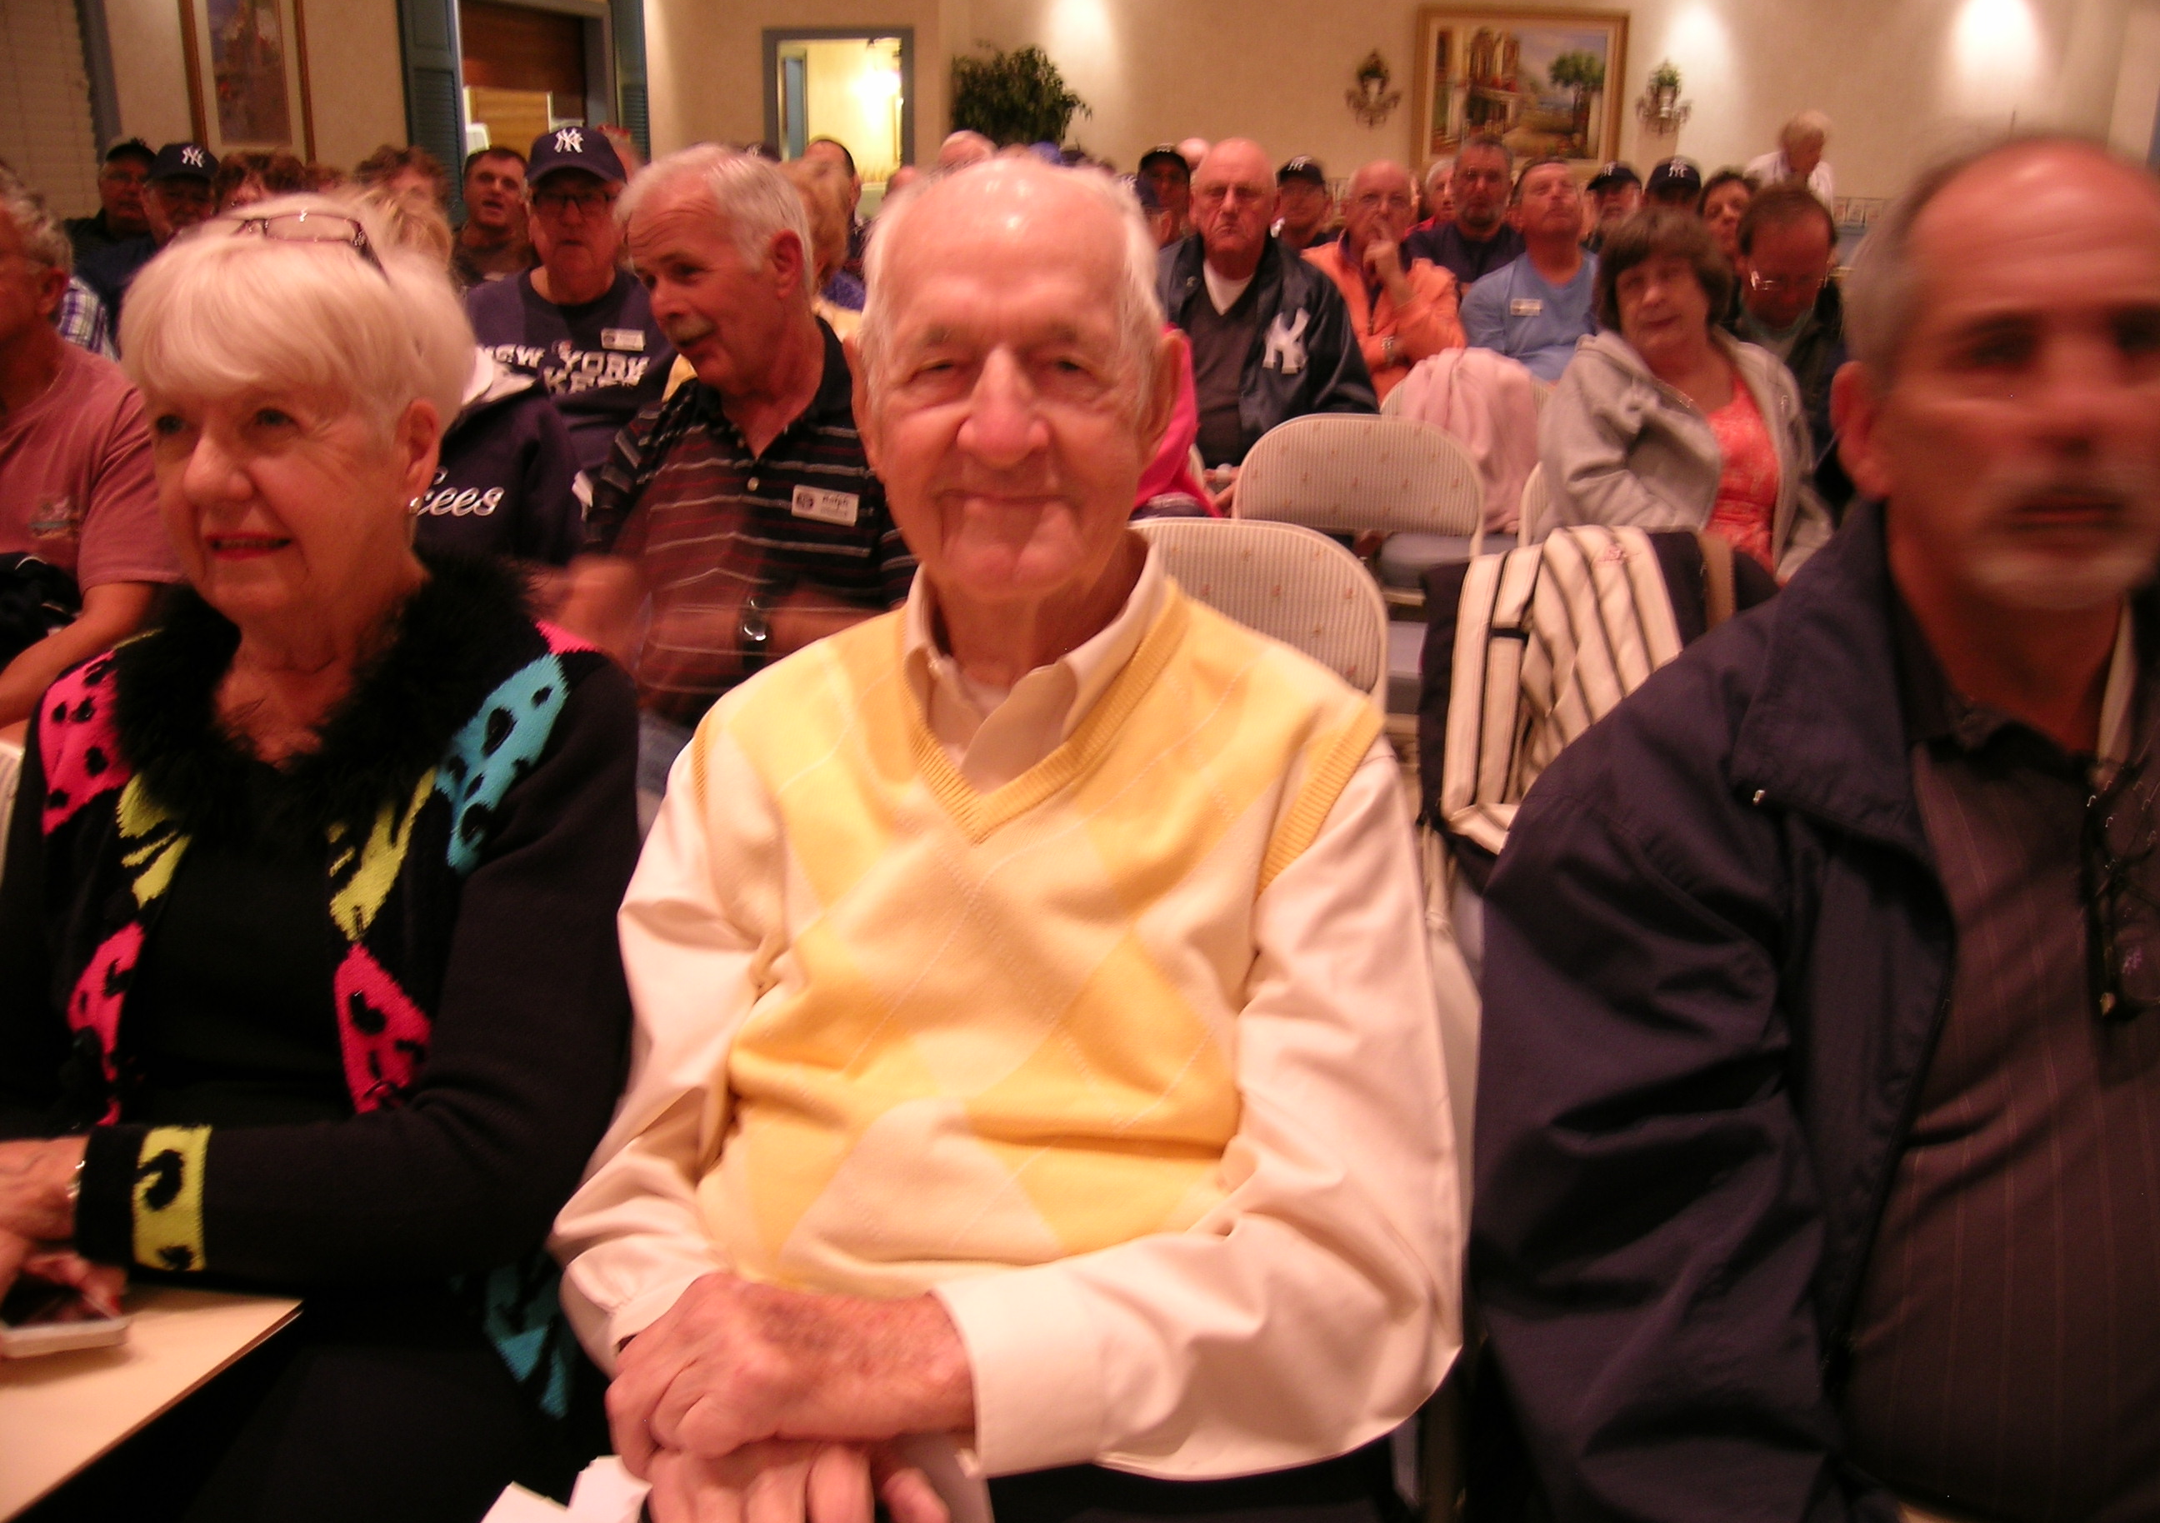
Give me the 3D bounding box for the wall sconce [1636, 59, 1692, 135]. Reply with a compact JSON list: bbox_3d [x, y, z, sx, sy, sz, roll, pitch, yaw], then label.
[{"bbox_3d":[3.007,-3.405,8.952,0.290,0.390,0.160,3,18,8],"label":"wall sconce"}]

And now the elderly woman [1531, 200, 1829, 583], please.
[{"bbox_3d":[1.015,-0.313,2.932,0.560,1.170,0.750,-5,18,-17],"label":"elderly woman"}]

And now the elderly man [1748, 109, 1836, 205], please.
[{"bbox_3d":[2.752,-1.769,6.986,0.480,1.580,0.420,-11,21,-33],"label":"elderly man"}]

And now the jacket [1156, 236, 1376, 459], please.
[{"bbox_3d":[0.353,-0.794,3.656,0.560,0.600,0.400,2,17,3],"label":"jacket"}]

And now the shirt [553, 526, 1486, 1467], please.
[{"bbox_3d":[-0.052,0.145,1.157,0.530,0.570,0.400,1,17,0],"label":"shirt"}]

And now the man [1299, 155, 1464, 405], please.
[{"bbox_3d":[0.780,-0.869,4.496,0.520,1.290,0.750,2,17,5],"label":"man"}]

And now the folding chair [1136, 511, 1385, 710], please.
[{"bbox_3d":[0.174,0.119,2.176,0.460,0.780,0.500,3,17,6],"label":"folding chair"}]

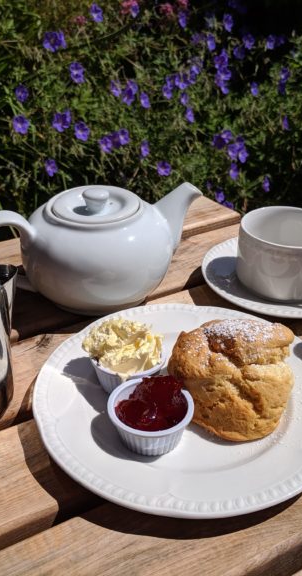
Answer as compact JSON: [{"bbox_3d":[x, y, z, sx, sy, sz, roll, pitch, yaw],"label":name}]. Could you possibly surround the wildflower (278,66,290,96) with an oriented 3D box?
[{"bbox_3d":[0.313,-0.493,1.420,0.028,0.066,0.032,7,32,10],"label":"wildflower"}]

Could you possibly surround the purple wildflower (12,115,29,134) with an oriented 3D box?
[{"bbox_3d":[-0.301,-0.377,1.380,0.039,0.044,0.029,-6,32,-11],"label":"purple wildflower"}]

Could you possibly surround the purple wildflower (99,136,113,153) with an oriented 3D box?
[{"bbox_3d":[-0.102,-0.331,1.380,0.034,0.038,0.027,-2,32,-4],"label":"purple wildflower"}]

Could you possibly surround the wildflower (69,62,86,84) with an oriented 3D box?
[{"bbox_3d":[-0.175,-0.512,1.430,0.039,0.048,0.028,-3,33,-6],"label":"wildflower"}]

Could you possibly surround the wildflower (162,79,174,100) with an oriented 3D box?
[{"bbox_3d":[0.039,-0.474,1.430,0.033,0.047,0.030,1,32,1],"label":"wildflower"}]

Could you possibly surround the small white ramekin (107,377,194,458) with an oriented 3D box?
[{"bbox_3d":[0.001,0.092,0.420,0.059,0.029,0.059,1,32,0],"label":"small white ramekin"}]

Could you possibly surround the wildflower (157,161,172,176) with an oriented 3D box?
[{"bbox_3d":[0.027,-0.250,1.250,0.029,0.033,0.028,1,32,1],"label":"wildflower"}]

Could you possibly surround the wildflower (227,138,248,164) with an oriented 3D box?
[{"bbox_3d":[0.184,-0.293,1.280,0.043,0.056,0.040,5,32,7],"label":"wildflower"}]

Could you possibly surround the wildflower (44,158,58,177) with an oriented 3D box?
[{"bbox_3d":[-0.228,-0.274,1.360,0.036,0.042,0.028,-5,33,-8],"label":"wildflower"}]

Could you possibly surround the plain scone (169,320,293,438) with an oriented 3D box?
[{"bbox_3d":[0.061,0.064,0.455,0.093,0.064,0.083,0,32,0],"label":"plain scone"}]

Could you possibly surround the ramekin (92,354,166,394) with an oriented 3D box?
[{"bbox_3d":[-0.018,0.065,0.486,0.060,0.031,0.060,0,32,0],"label":"ramekin"}]

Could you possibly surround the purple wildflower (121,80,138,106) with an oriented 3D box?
[{"bbox_3d":[-0.051,-0.461,1.420,0.039,0.055,0.032,-1,32,-2],"label":"purple wildflower"}]

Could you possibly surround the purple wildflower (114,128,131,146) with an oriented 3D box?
[{"bbox_3d":[-0.063,-0.328,1.300,0.039,0.039,0.032,-1,32,-2],"label":"purple wildflower"}]

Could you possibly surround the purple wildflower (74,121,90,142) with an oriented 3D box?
[{"bbox_3d":[-0.152,-0.343,1.300,0.035,0.043,0.030,-3,32,-6],"label":"purple wildflower"}]

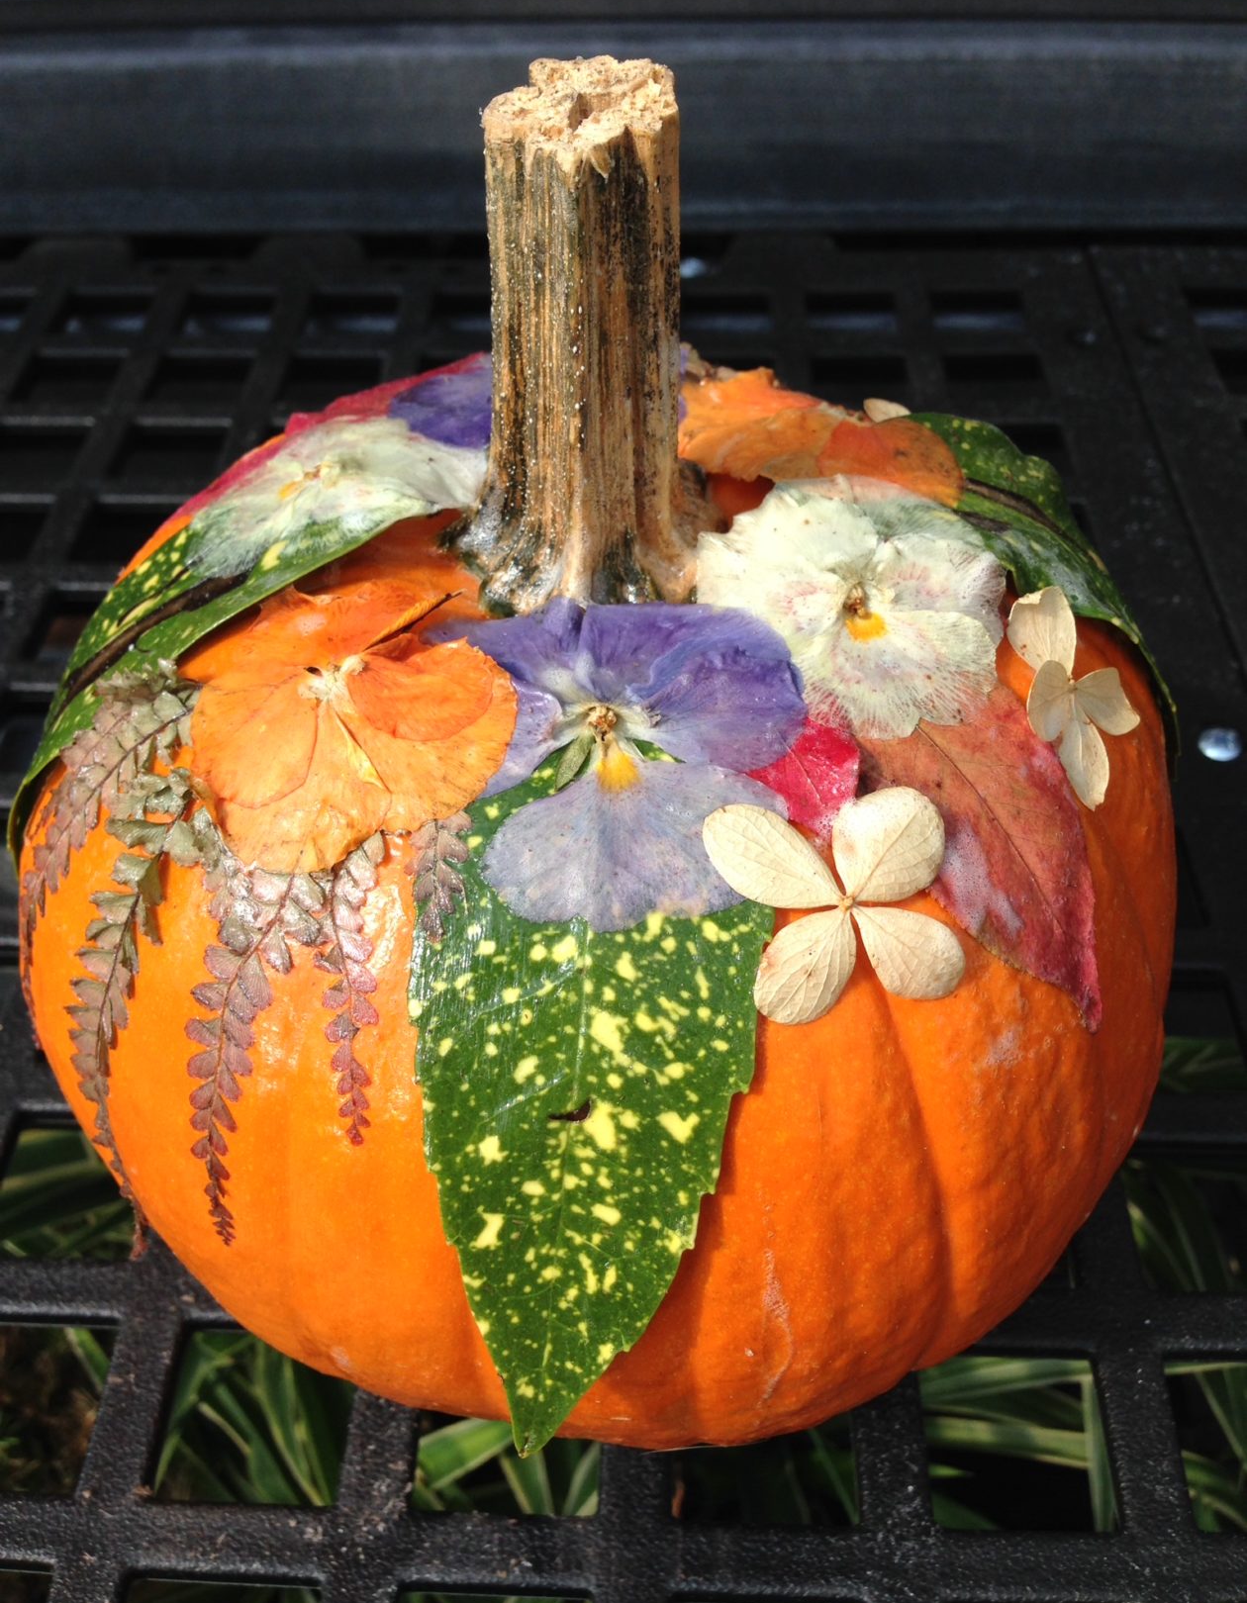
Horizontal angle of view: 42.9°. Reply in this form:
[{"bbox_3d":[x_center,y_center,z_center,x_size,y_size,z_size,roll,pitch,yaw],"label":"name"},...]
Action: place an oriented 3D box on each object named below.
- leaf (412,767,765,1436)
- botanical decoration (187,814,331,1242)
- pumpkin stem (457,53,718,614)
[{"bbox_3d":[-0.006,0.045,0.196,0.040,0.105,0.030,6,12,3],"label":"leaf"},{"bbox_3d":[-0.047,0.030,0.192,0.020,0.053,0.010,16,11,26],"label":"botanical decoration"},{"bbox_3d":[-0.004,-0.051,0.186,0.031,0.059,0.030,1,46,2],"label":"pumpkin stem"}]

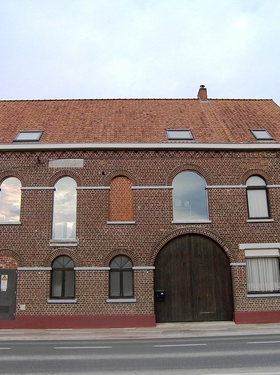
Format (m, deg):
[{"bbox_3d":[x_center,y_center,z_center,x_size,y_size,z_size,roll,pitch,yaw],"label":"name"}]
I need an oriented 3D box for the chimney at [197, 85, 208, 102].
[{"bbox_3d":[3.590,-5.376,22.457,0.450,1.050,0.500,0,-14,-2],"label":"chimney"}]

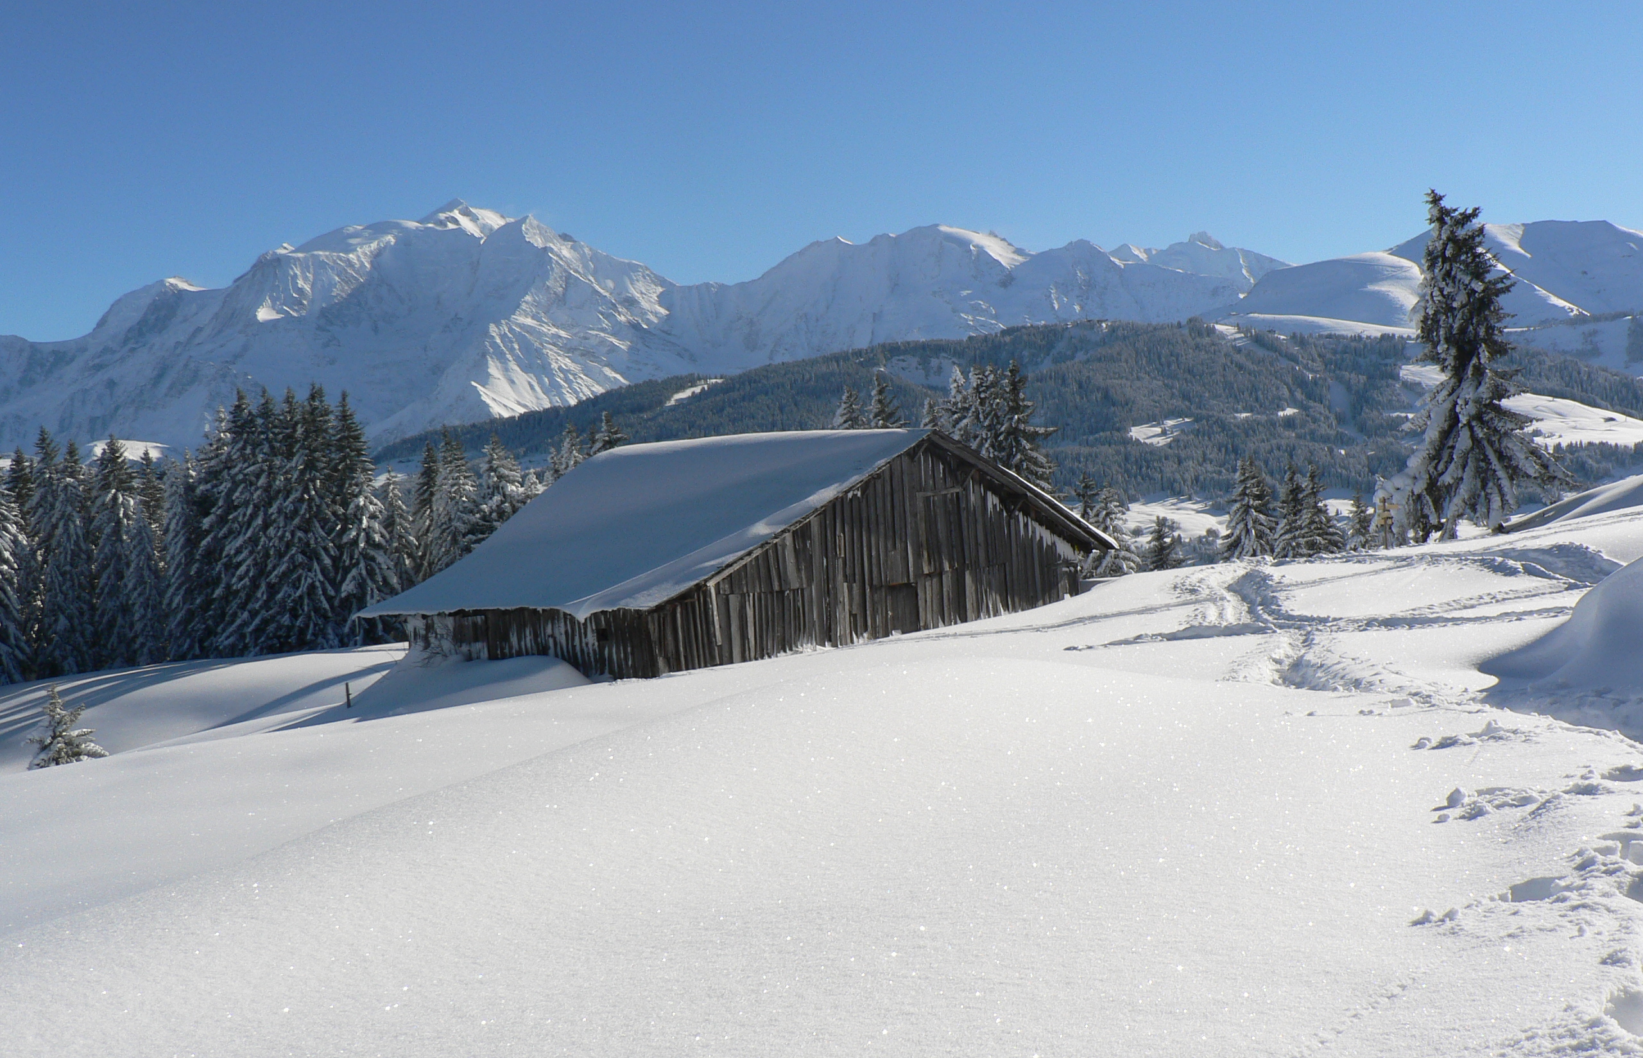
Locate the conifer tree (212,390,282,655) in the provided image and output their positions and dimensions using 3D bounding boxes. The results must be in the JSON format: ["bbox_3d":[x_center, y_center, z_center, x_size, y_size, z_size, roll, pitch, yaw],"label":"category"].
[{"bbox_3d":[-21.297,-0.213,70.000,2.792,9.844,2.792,0,1,0],"label":"conifer tree"}]

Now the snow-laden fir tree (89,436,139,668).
[{"bbox_3d":[-25.332,0.828,68.000,1.885,8.413,1.885,0,1,0],"label":"snow-laden fir tree"}]

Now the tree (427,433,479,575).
[{"bbox_3d":[-15.496,-0.054,80.000,2.488,8.059,2.488,0,1,0],"label":"tree"}]

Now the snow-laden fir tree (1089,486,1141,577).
[{"bbox_3d":[10.129,0.290,66.000,2.008,3.480,2.008,0,1,0],"label":"snow-laden fir tree"}]

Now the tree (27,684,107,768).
[{"bbox_3d":[-9.549,2.507,24.000,0.974,1.071,0.974,-3,1,0],"label":"tree"}]

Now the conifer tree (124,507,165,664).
[{"bbox_3d":[-23.538,1.896,66.000,1.517,5.801,1.517,0,1,0],"label":"conifer tree"}]

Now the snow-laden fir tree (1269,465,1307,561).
[{"bbox_3d":[16.354,-0.558,66.000,1.696,3.391,1.696,-3,1,0],"label":"snow-laden fir tree"}]

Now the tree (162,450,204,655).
[{"bbox_3d":[-21.062,0.894,63.000,1.874,7.028,1.874,-3,1,0],"label":"tree"}]

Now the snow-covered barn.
[{"bbox_3d":[-0.863,0.137,34.156,6.318,3.510,15.356,-3,1,33],"label":"snow-covered barn"}]

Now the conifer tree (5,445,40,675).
[{"bbox_3d":[-27.911,1.182,66.000,1.606,8.032,1.606,0,1,0],"label":"conifer tree"}]

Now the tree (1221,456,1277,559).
[{"bbox_3d":[14.837,-0.692,66.000,1.874,3.570,1.874,-3,1,0],"label":"tree"}]

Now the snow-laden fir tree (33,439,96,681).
[{"bbox_3d":[-24.710,0.880,62.000,2.180,7.922,2.180,-3,1,0],"label":"snow-laden fir tree"}]

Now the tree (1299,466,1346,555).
[{"bbox_3d":[20.039,-0.565,76.000,2.004,3.956,2.004,0,1,0],"label":"tree"}]

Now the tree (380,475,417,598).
[{"bbox_3d":[-14.748,1.071,66.000,1.874,6.024,1.874,-3,1,0],"label":"tree"}]

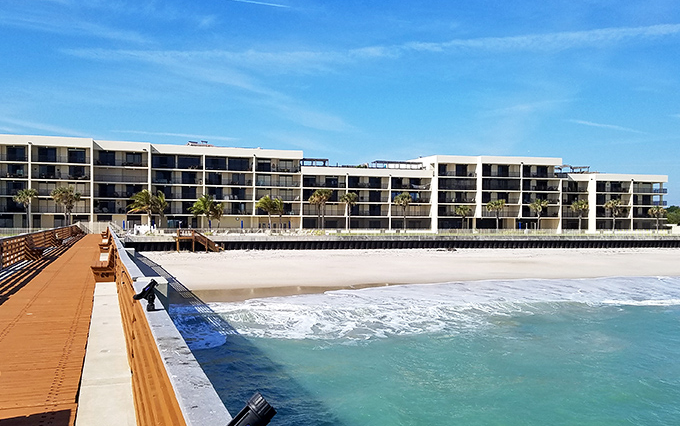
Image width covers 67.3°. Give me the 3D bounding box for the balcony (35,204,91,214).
[{"bbox_3d":[-46.051,-0.463,84.958,8.700,1.300,1.800,1,-1,-17],"label":"balcony"}]

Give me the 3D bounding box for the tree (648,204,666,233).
[{"bbox_3d":[64.707,1.375,104.000,3.654,5.600,3.654,0,-1,0],"label":"tree"}]

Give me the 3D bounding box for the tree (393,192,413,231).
[{"bbox_3d":[11.719,0.000,95.000,3.428,7.627,3.428,0,-1,0],"label":"tree"}]

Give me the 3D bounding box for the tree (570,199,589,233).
[{"bbox_3d":[47.279,0.689,100.500,3.531,6.691,3.531,0,-1,0],"label":"tree"}]

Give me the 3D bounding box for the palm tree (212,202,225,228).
[{"bbox_3d":[-20.817,0.728,87.500,2.327,5.226,2.327,0,-1,0],"label":"palm tree"}]

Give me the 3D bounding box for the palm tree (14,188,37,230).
[{"bbox_3d":[-46.495,-0.251,75.500,3.585,6.653,3.585,0,-1,0],"label":"palm tree"}]

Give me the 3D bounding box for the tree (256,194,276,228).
[{"bbox_3d":[-13.169,-0.045,91.500,3.580,6.540,3.300,1,-1,-17],"label":"tree"}]

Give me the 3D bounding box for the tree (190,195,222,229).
[{"bbox_3d":[-22.760,0.166,85.000,4.601,6.491,4.601,0,-1,0],"label":"tree"}]

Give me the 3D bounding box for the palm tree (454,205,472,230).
[{"bbox_3d":[24.303,1.063,100.500,3.540,5.350,3.400,1,-1,-17],"label":"palm tree"}]

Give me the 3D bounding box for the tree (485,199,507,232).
[{"bbox_3d":[30.233,0.656,98.500,3.835,6.519,3.835,0,-1,0],"label":"tree"}]

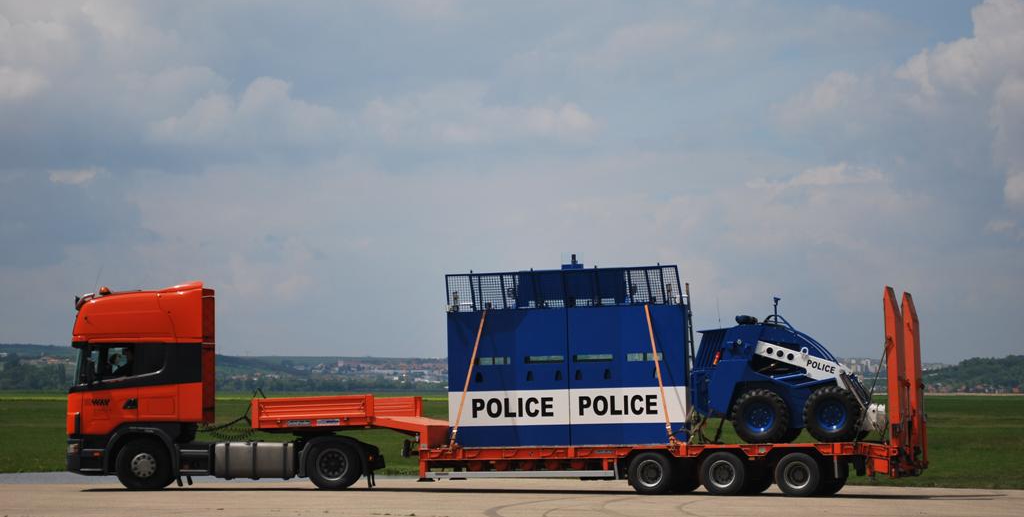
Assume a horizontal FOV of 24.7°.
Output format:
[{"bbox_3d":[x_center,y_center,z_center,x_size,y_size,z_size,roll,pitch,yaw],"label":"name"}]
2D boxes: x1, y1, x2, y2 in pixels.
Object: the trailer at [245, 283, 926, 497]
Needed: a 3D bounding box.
[{"bbox_3d":[1.384,2.532,44.418,12.700,3.750,2.600,-1,-3,18],"label":"trailer"}]

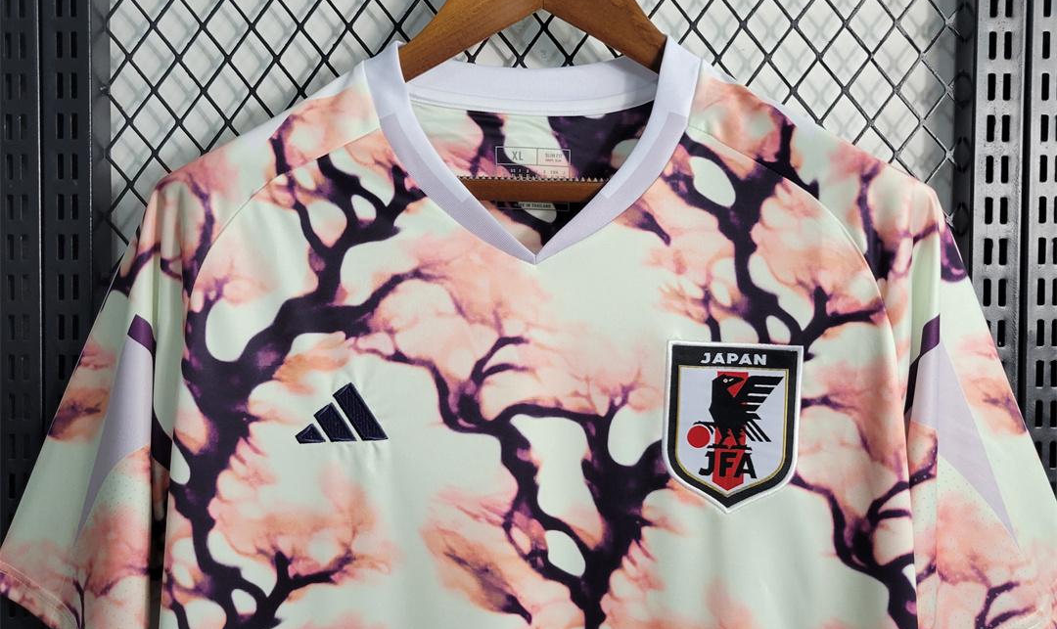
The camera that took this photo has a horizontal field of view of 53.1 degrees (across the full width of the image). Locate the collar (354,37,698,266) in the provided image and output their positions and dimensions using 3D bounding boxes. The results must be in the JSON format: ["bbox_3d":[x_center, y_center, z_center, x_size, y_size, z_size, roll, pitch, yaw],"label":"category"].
[{"bbox_3d":[0.002,-0.101,0.655,0.207,0.142,0.090,1,1,0],"label":"collar"}]

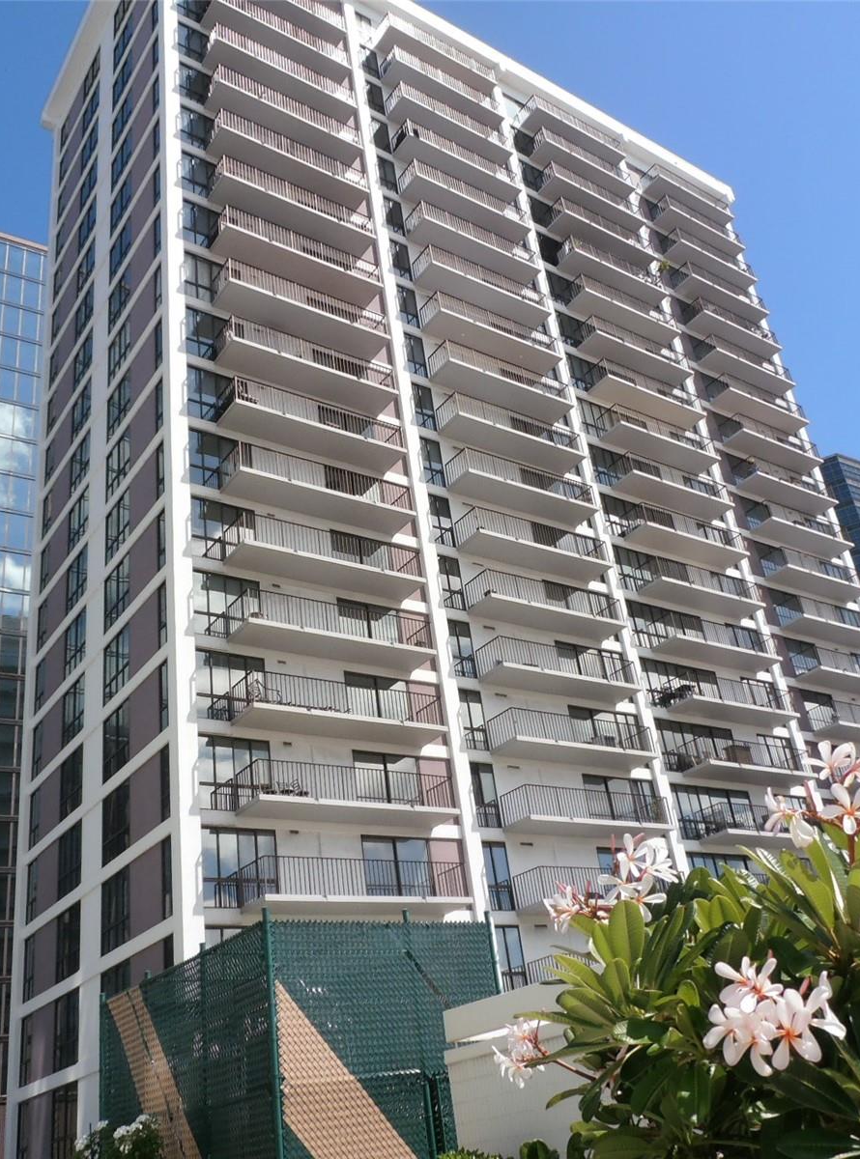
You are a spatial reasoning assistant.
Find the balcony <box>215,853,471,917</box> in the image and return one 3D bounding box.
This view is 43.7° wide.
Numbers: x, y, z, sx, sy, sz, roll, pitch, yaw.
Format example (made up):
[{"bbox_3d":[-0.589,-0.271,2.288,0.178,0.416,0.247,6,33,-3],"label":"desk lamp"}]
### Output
[{"bbox_3d":[-2.043,8.896,30.879,6.958,1.205,1.611,12,-34,-34],"label":"balcony"}]

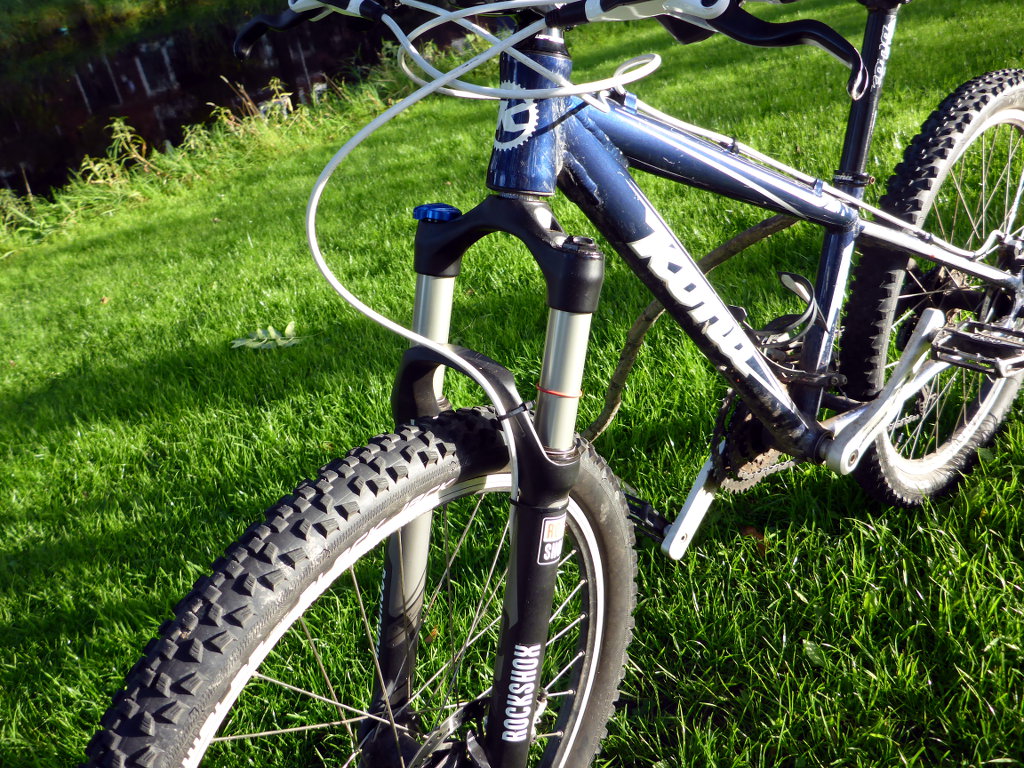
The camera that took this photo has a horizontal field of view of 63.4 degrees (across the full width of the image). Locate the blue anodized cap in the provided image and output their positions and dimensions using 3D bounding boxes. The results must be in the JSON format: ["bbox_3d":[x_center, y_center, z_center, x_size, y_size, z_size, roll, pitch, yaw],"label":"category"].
[{"bbox_3d":[-0.057,-0.137,0.660,0.042,0.013,0.042,7,15,-2],"label":"blue anodized cap"}]

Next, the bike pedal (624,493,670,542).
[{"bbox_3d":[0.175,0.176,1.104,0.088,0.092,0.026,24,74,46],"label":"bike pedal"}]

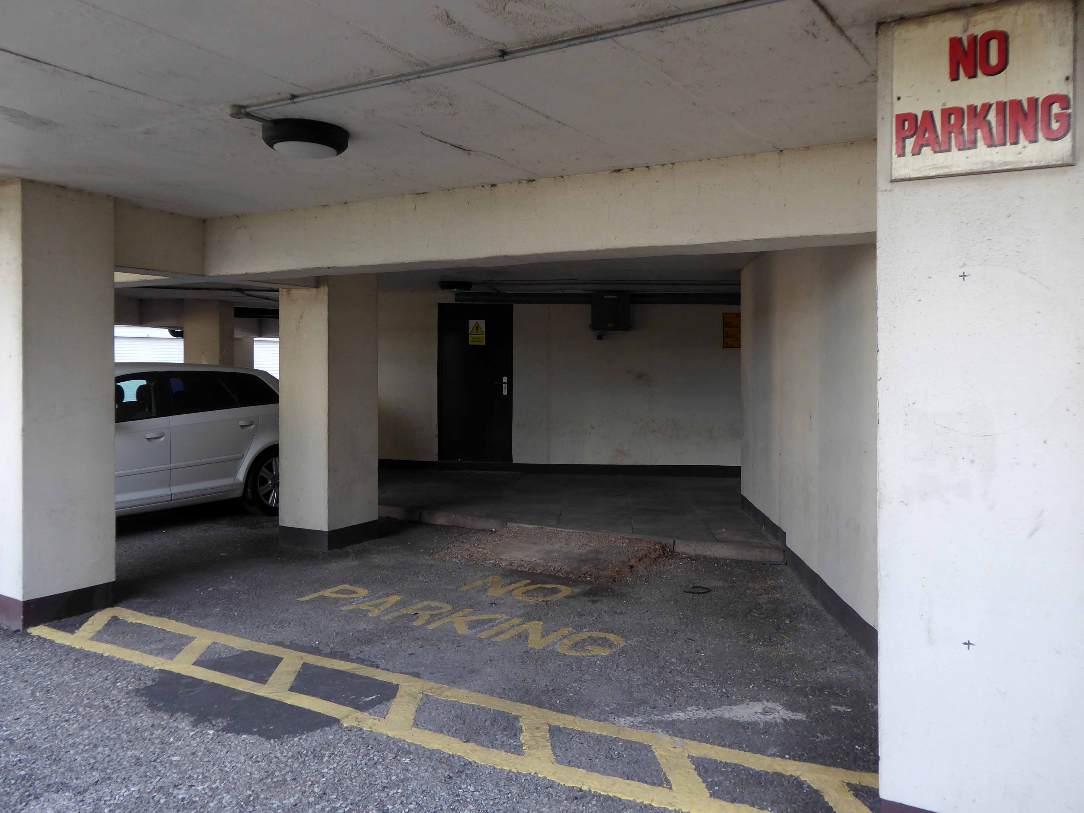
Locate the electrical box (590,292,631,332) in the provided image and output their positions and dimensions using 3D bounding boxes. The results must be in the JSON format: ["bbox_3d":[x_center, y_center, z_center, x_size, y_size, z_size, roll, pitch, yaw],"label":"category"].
[{"bbox_3d":[0.834,-1.151,10.970,0.460,0.490,0.240,0,1,4],"label":"electrical box"}]

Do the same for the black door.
[{"bbox_3d":[-0.827,-0.294,11.250,0.925,1.960,0.070,0,1,4],"label":"black door"}]

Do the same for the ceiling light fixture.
[{"bbox_3d":[-0.954,-1.070,3.670,0.350,0.095,0.350,0,1,4],"label":"ceiling light fixture"}]

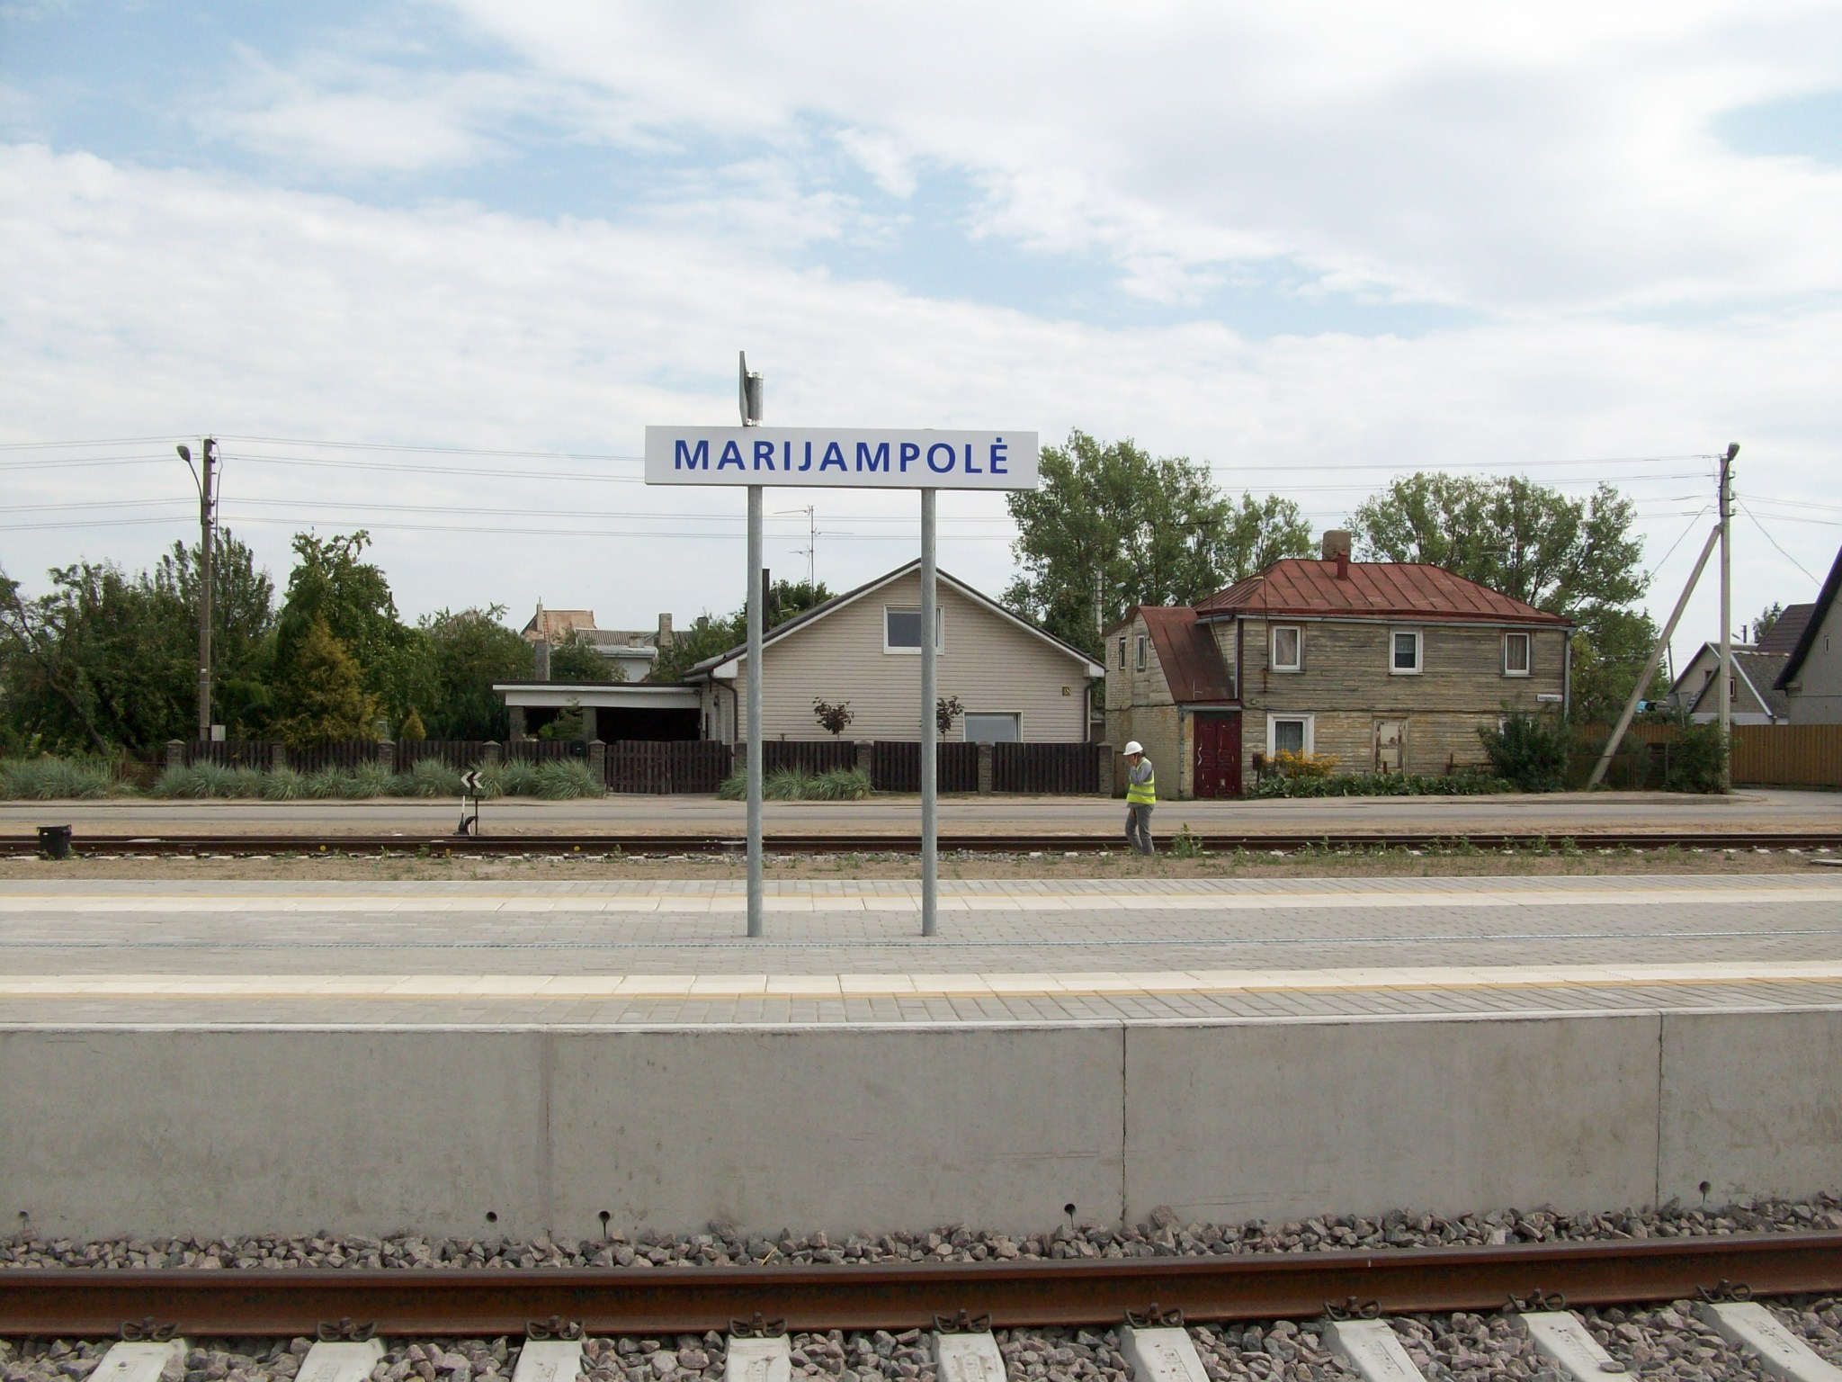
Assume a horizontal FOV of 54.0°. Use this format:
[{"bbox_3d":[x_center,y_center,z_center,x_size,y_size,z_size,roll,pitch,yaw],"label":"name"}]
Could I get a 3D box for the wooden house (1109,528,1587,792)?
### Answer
[{"bbox_3d":[12.316,-0.837,53.832,11.770,7.740,6.900,0,-1,-11],"label":"wooden house"}]

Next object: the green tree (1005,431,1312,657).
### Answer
[{"bbox_3d":[9.944,-3.777,76.000,12.800,14.270,10.500,0,-1,-4],"label":"green tree"}]

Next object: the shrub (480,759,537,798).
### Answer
[{"bbox_3d":[-10.330,2.160,45.300,1.450,0.980,1.250,0,-1,-4],"label":"shrub"}]

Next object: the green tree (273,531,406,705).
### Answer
[{"bbox_3d":[-17.696,-0.964,55.000,4.100,7.830,4.000,0,-1,-4],"label":"green tree"}]

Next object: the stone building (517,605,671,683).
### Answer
[{"bbox_3d":[-14.400,-0.200,80.000,7.500,7.300,8.000,0,-1,-6],"label":"stone building"}]

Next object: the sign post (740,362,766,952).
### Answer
[{"bbox_3d":[-0.880,-0.250,9.530,0.140,3.080,0.160,0,-1,-4],"label":"sign post"}]

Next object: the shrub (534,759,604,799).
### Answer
[{"bbox_3d":[-9.277,2.319,47.800,1.850,1.020,1.400,0,-1,-4],"label":"shrub"}]

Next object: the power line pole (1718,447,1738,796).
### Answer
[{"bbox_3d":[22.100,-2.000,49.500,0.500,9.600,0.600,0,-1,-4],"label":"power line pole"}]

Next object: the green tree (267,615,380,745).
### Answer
[{"bbox_3d":[-15.750,0.320,47.700,2.900,4.700,2.800,0,-1,-4],"label":"green tree"}]

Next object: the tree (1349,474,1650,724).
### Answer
[{"bbox_3d":[22.500,-2.500,70.000,11.600,11.600,10.000,0,-1,-4],"label":"tree"}]

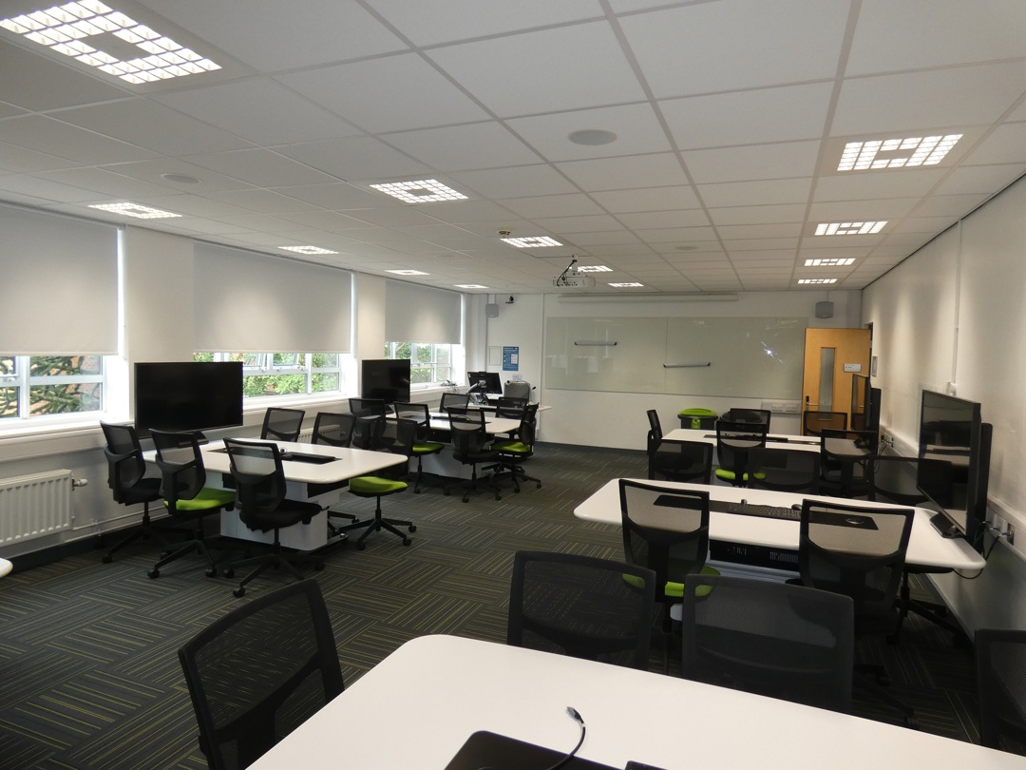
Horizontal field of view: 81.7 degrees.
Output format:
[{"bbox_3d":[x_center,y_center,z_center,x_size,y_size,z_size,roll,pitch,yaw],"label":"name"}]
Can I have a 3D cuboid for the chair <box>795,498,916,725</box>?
[{"bbox_3d":[1.617,1.029,2.890,0.630,1.000,0.630,3,4,23],"label":"chair"}]

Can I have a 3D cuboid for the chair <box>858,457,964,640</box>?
[{"bbox_3d":[2.555,1.039,3.797,0.620,1.030,0.650,3,4,15],"label":"chair"}]

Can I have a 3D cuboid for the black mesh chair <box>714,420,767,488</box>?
[{"bbox_3d":[2.454,0.903,6.447,0.620,1.020,0.640,4,5,24],"label":"black mesh chair"}]

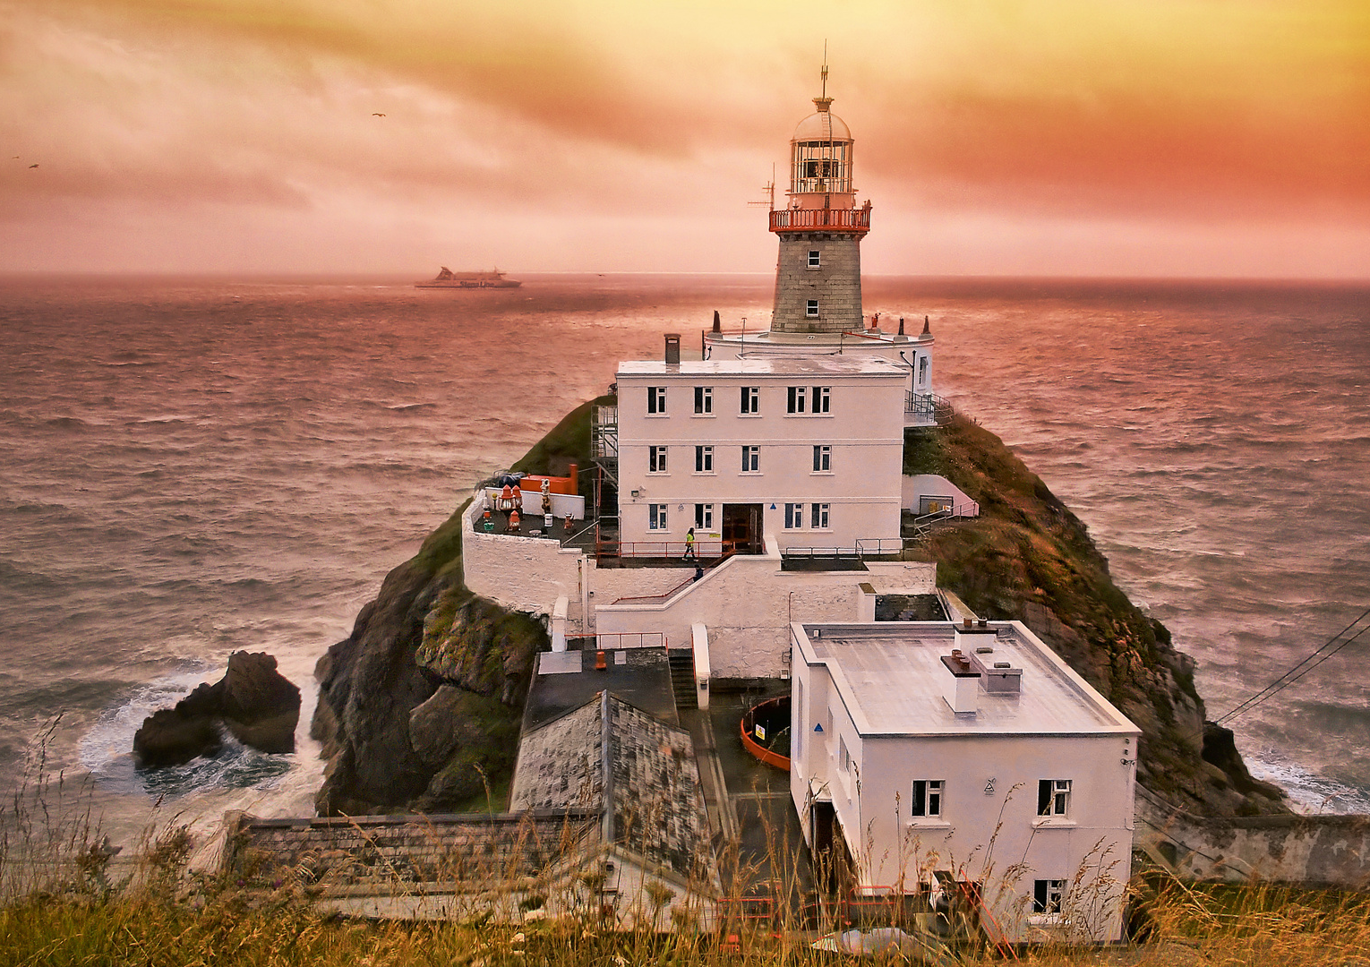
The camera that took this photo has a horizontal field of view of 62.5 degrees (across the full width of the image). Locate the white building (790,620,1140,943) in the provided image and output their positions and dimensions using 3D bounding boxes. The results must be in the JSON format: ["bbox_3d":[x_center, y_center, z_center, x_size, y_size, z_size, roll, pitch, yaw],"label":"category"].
[{"bbox_3d":[8.643,9.498,38.421,8.810,6.800,10.470,0,11,-3],"label":"white building"}]

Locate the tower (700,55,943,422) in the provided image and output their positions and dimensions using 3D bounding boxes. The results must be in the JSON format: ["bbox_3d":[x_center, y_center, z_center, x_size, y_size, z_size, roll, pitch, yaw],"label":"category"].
[{"bbox_3d":[9.346,-15.825,75.193,16.200,21.840,15.800,0,11,-3],"label":"tower"}]

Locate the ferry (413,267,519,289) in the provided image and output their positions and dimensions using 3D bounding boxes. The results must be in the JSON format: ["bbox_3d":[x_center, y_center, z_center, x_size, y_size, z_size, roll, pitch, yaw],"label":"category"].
[{"bbox_3d":[-414.675,-392.746,2155.662,209.000,40.000,27.000,-1,11,-8],"label":"ferry"}]

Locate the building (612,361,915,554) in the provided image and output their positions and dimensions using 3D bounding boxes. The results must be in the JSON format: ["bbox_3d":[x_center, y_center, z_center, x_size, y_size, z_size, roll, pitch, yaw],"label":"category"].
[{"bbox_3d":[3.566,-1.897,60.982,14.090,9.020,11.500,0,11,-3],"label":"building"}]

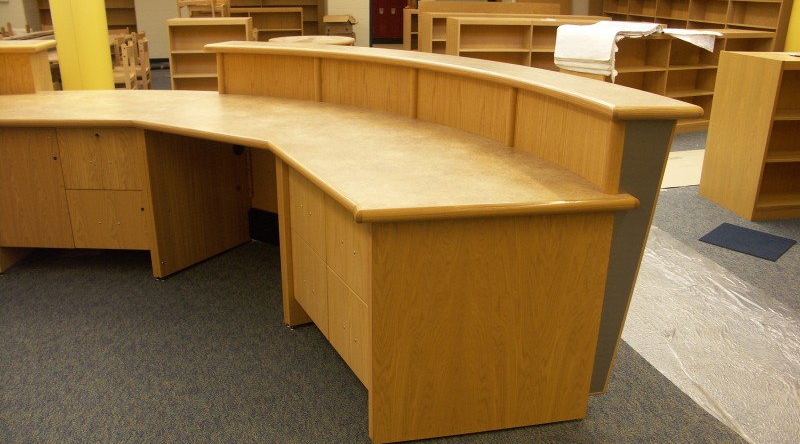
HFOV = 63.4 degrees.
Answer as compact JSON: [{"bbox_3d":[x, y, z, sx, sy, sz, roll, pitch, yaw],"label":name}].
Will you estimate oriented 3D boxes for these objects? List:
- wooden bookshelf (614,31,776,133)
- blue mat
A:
[{"bbox_3d":[3.002,-1.564,7.178,2.696,1.076,0.610,-10,23,-27],"label":"wooden bookshelf"},{"bbox_3d":[2.182,0.116,4.049,0.445,0.010,0.455,-18,27,-42],"label":"blue mat"}]

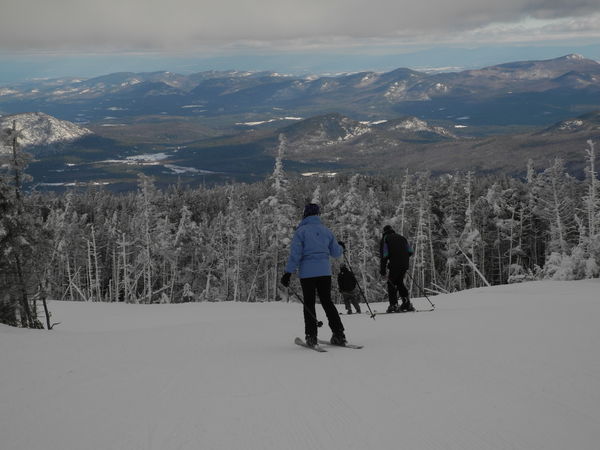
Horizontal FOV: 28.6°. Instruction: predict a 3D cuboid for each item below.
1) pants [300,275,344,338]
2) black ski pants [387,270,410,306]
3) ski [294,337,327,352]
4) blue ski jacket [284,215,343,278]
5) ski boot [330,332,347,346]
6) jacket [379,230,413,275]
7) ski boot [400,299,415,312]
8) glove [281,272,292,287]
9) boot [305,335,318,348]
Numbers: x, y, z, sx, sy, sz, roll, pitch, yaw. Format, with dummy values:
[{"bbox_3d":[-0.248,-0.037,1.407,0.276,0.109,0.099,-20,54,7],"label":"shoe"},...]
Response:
[{"bbox_3d":[0.265,0.902,13.900,0.480,0.840,0.360,-2,8,-13],"label":"pants"},{"bbox_3d":[1.886,1.180,22.800,0.360,0.790,0.350,-6,10,-38],"label":"black ski pants"},{"bbox_3d":[0.130,1.427,13.900,0.110,0.090,1.500,-2,-2,-13],"label":"ski"},{"bbox_3d":[0.159,0.253,13.870,0.660,0.750,0.450,-2,8,-12],"label":"blue ski jacket"},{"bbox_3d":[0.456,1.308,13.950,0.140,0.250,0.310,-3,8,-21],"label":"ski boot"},{"bbox_3d":[1.847,0.522,22.800,0.540,0.800,0.460,-5,9,-32],"label":"jacket"},{"bbox_3d":[2.084,1.551,22.850,0.140,0.280,0.310,-7,11,-44],"label":"ski boot"},{"bbox_3d":[-0.159,0.641,13.870,0.120,0.170,0.130,-2,8,-12],"label":"glove"},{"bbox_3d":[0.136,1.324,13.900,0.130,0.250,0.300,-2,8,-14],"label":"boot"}]

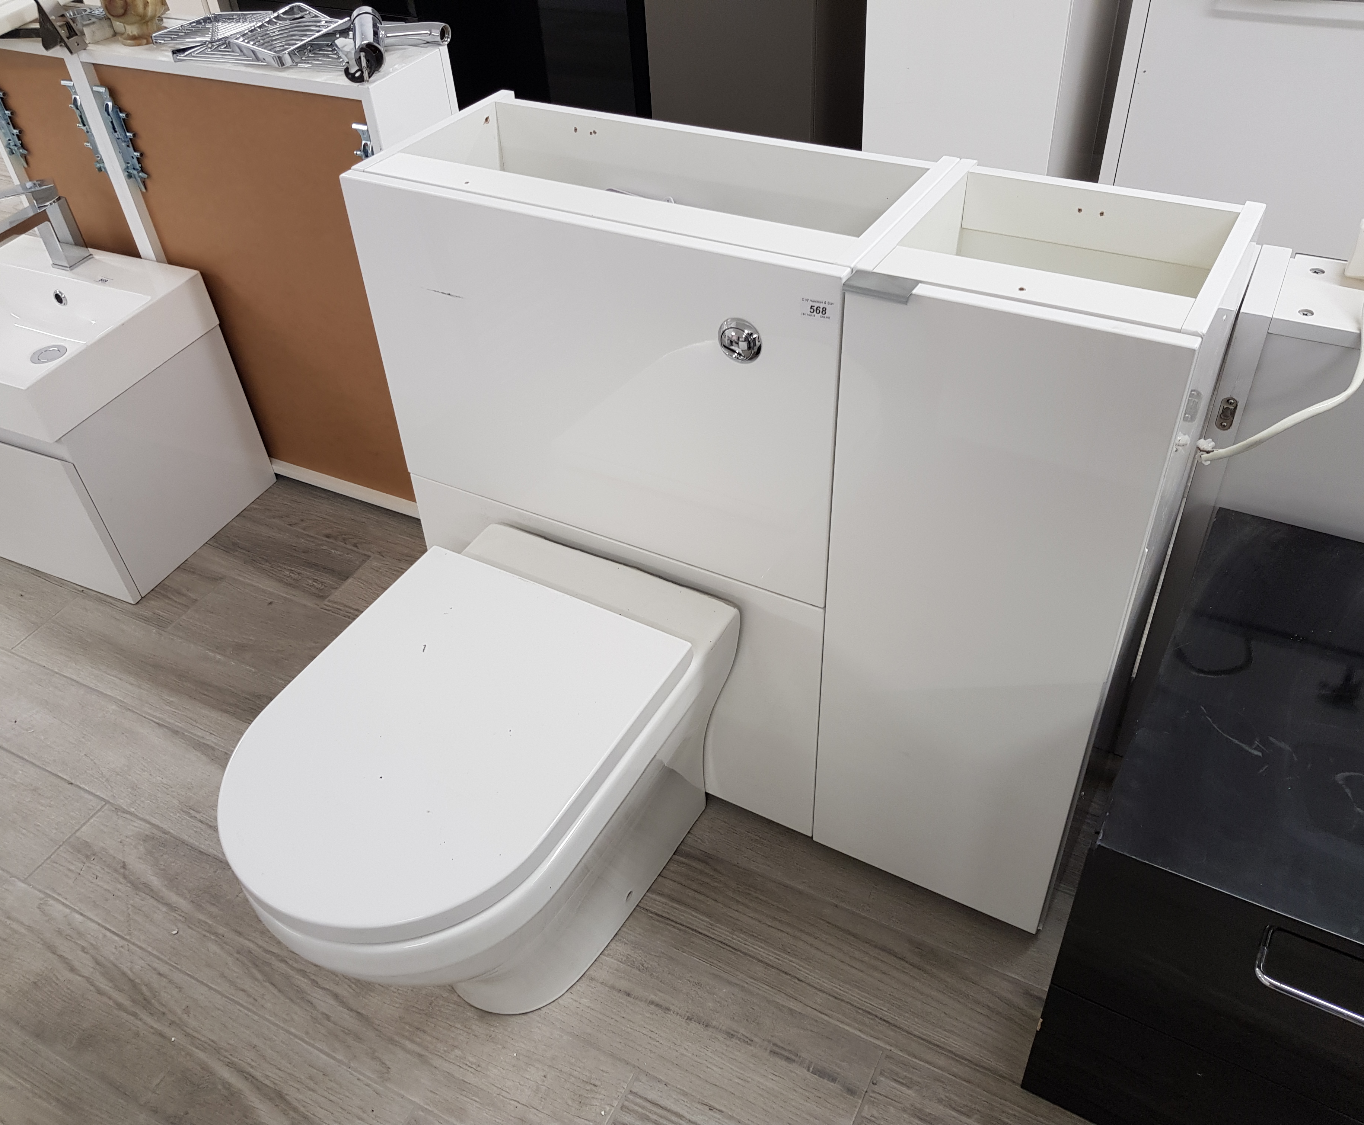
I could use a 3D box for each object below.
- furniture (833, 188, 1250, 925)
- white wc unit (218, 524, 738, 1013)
[{"bbox_3d":[0.369,0.026,1.301,0.302,0.838,0.304,19,44,24],"label":"furniture"},{"bbox_3d":[-0.229,0.305,1.325,0.378,0.430,0.576,19,44,24],"label":"white wc unit"}]

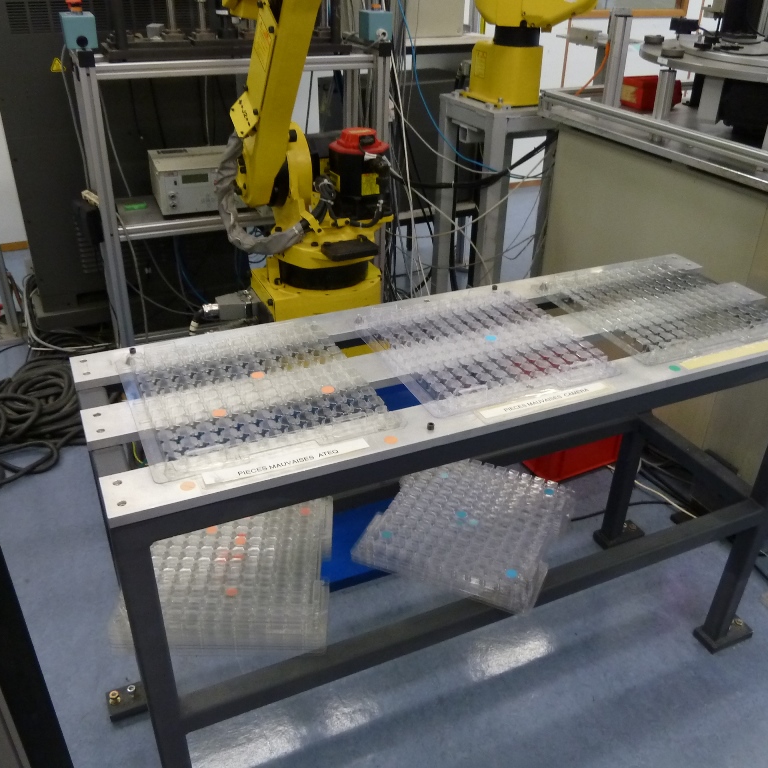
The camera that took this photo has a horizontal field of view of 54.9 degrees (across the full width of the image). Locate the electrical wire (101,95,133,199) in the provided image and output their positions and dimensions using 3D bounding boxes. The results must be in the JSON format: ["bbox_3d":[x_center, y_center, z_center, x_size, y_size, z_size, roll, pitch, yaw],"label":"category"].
[{"bbox_3d":[-0.970,-0.863,2.680,0.063,0.392,0.038,-12,33,-23],"label":"electrical wire"}]

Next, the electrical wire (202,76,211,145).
[{"bbox_3d":[-0.663,-1.025,2.785,0.020,0.255,0.015,-12,33,-23],"label":"electrical wire"}]

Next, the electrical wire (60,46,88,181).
[{"bbox_3d":[-0.957,-0.820,2.286,0.030,0.422,0.058,-12,33,-23],"label":"electrical wire"}]

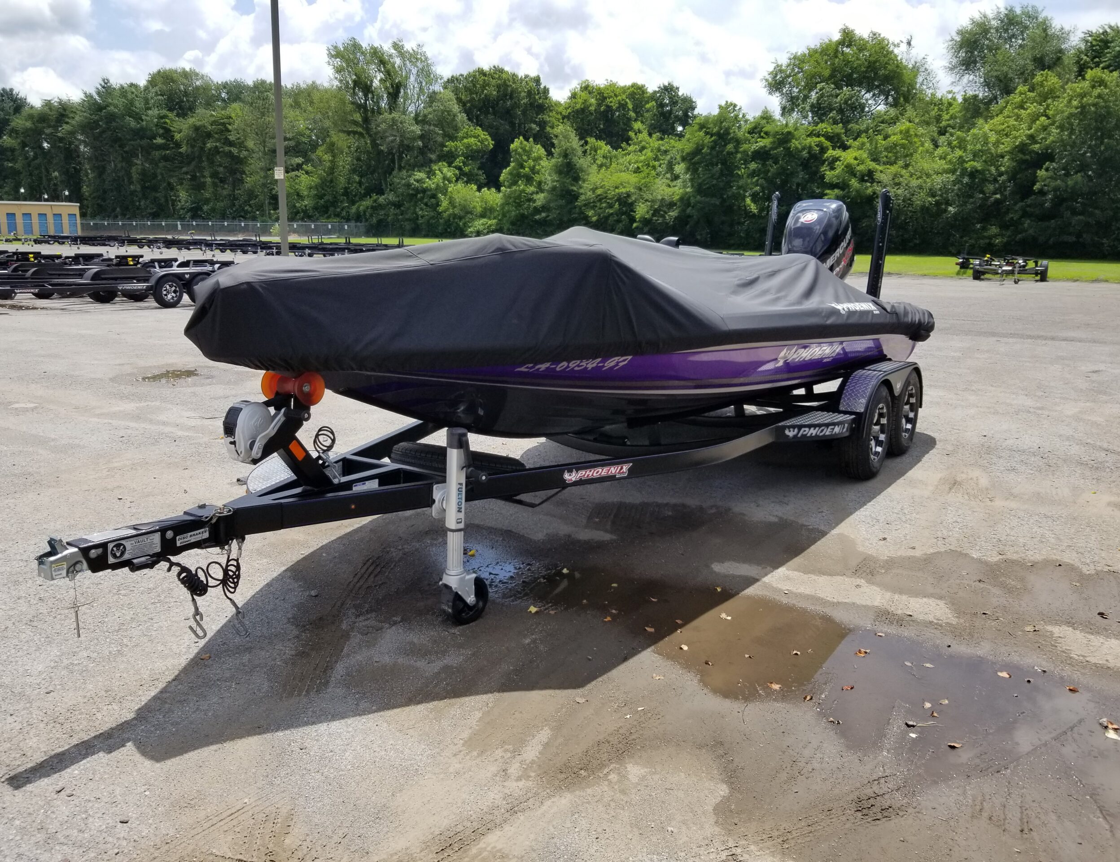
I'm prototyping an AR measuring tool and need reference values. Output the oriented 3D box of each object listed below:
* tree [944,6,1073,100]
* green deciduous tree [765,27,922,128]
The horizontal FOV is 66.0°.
[{"bbox_3d":[41.606,-28.270,81.521,11.816,22.239,10.634,8,14,27],"label":"tree"},{"bbox_3d":[26.152,-27.223,81.234,14.479,19.965,13.031,5,13,18],"label":"green deciduous tree"}]

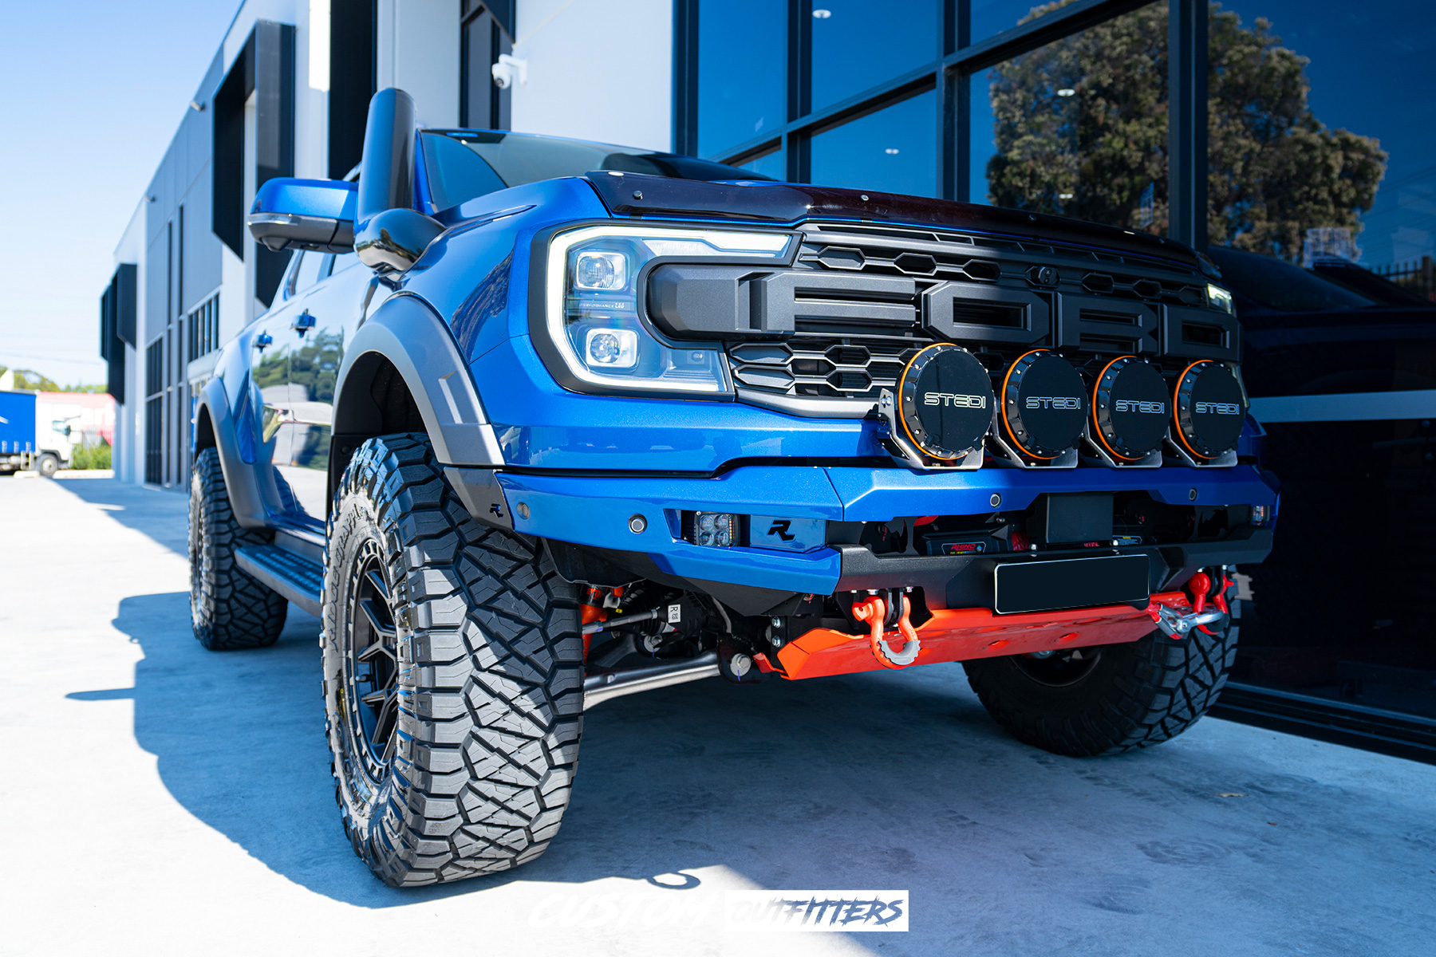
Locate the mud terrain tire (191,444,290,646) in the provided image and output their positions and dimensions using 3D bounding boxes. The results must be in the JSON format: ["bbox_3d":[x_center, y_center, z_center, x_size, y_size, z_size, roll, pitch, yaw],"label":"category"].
[{"bbox_3d":[-2.176,0.305,4.321,0.310,0.870,0.840,0,1,-30],"label":"mud terrain tire"}]

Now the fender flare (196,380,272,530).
[{"bbox_3d":[-2.111,-0.140,4.182,0.220,0.620,1.100,0,1,-30],"label":"fender flare"}]

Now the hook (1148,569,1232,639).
[{"bbox_3d":[0.921,0.251,1.873,0.180,0.130,0.100,0,1,-30],"label":"hook"}]

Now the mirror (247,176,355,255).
[{"bbox_3d":[-1.028,-0.654,2.438,0.260,0.190,0.170,0,1,-30],"label":"mirror"}]

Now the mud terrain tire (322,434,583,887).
[{"bbox_3d":[-0.576,0.340,1.968,0.310,0.870,0.840,0,1,-30],"label":"mud terrain tire"}]

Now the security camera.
[{"bbox_3d":[-1.576,-3.081,7.250,0.250,0.230,0.150,0,1,-41],"label":"security camera"}]

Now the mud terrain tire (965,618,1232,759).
[{"bbox_3d":[1.035,0.324,2.745,0.310,0.870,0.840,0,1,-30],"label":"mud terrain tire"}]

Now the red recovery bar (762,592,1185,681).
[{"bbox_3d":[0.548,0.287,1.820,0.980,0.150,0.240,0,1,-30],"label":"red recovery bar"}]

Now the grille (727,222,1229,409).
[{"bbox_3d":[0.576,-0.278,1.838,1.220,0.320,0.170,0,1,-30],"label":"grille"}]

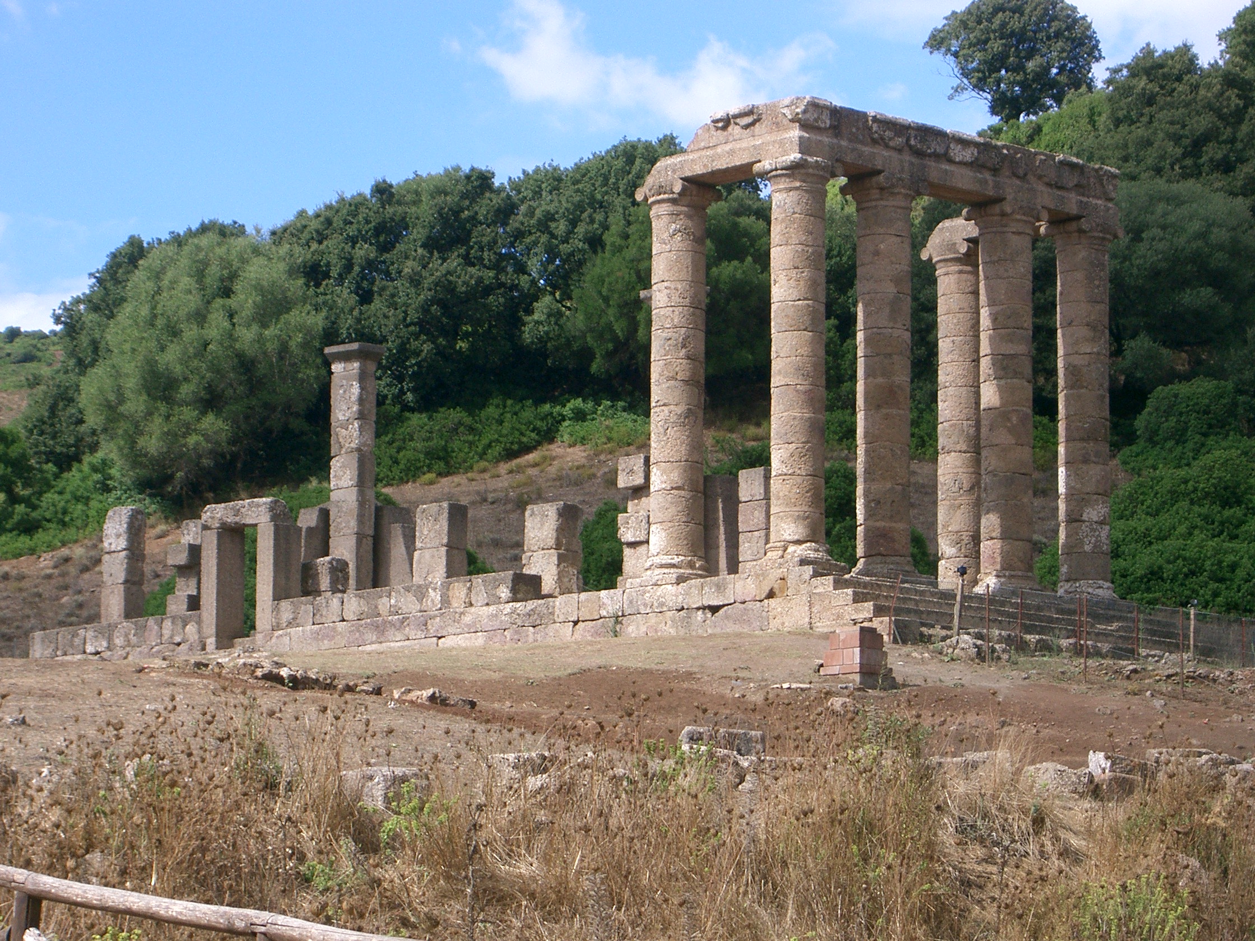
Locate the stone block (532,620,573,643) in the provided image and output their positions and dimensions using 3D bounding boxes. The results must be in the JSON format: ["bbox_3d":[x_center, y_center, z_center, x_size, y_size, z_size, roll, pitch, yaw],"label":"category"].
[{"bbox_3d":[-1.182,3.090,79.386,0.547,0.419,1.086,8,-12,-43],"label":"stone block"}]

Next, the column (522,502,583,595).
[{"bbox_3d":[-1.380,1.626,79.468,0.600,1.930,0.980,8,-11,-43],"label":"column"}]

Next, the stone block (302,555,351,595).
[{"bbox_3d":[-5.970,2.135,84.073,0.520,0.680,0.880,8,-11,-43],"label":"stone block"}]

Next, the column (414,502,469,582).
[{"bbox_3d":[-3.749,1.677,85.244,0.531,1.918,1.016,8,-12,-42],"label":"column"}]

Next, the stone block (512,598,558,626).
[{"bbox_3d":[-1.559,2.677,79.847,0.547,0.429,1.232,8,-12,-43],"label":"stone block"}]

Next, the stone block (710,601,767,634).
[{"bbox_3d":[2.251,2.726,77.526,0.650,0.565,1.553,8,-12,-42],"label":"stone block"}]

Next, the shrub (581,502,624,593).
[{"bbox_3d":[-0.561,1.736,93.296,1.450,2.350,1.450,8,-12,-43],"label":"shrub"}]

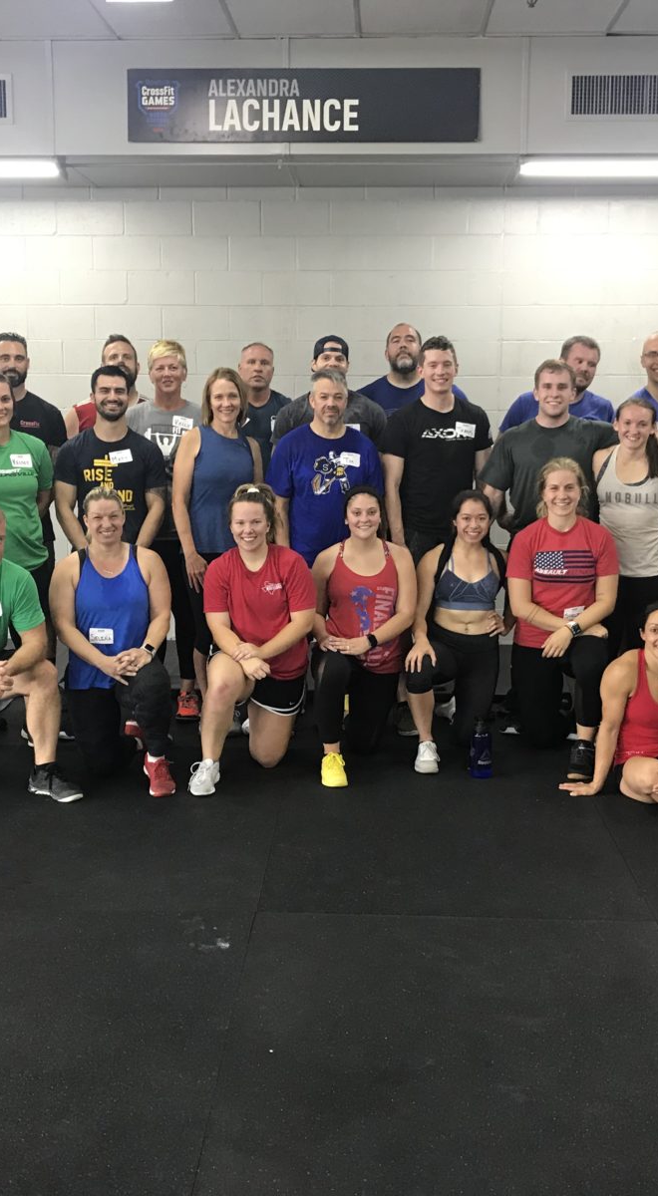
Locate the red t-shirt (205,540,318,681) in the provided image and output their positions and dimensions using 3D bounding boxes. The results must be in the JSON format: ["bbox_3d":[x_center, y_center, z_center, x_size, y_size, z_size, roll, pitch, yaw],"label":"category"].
[{"bbox_3d":[-0.287,0.054,5.346,0.450,0.540,0.290,1,17,7],"label":"red t-shirt"}]

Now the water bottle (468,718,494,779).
[{"bbox_3d":[0.633,0.609,5.333,0.086,0.245,0.086,1,10,2],"label":"water bottle"}]

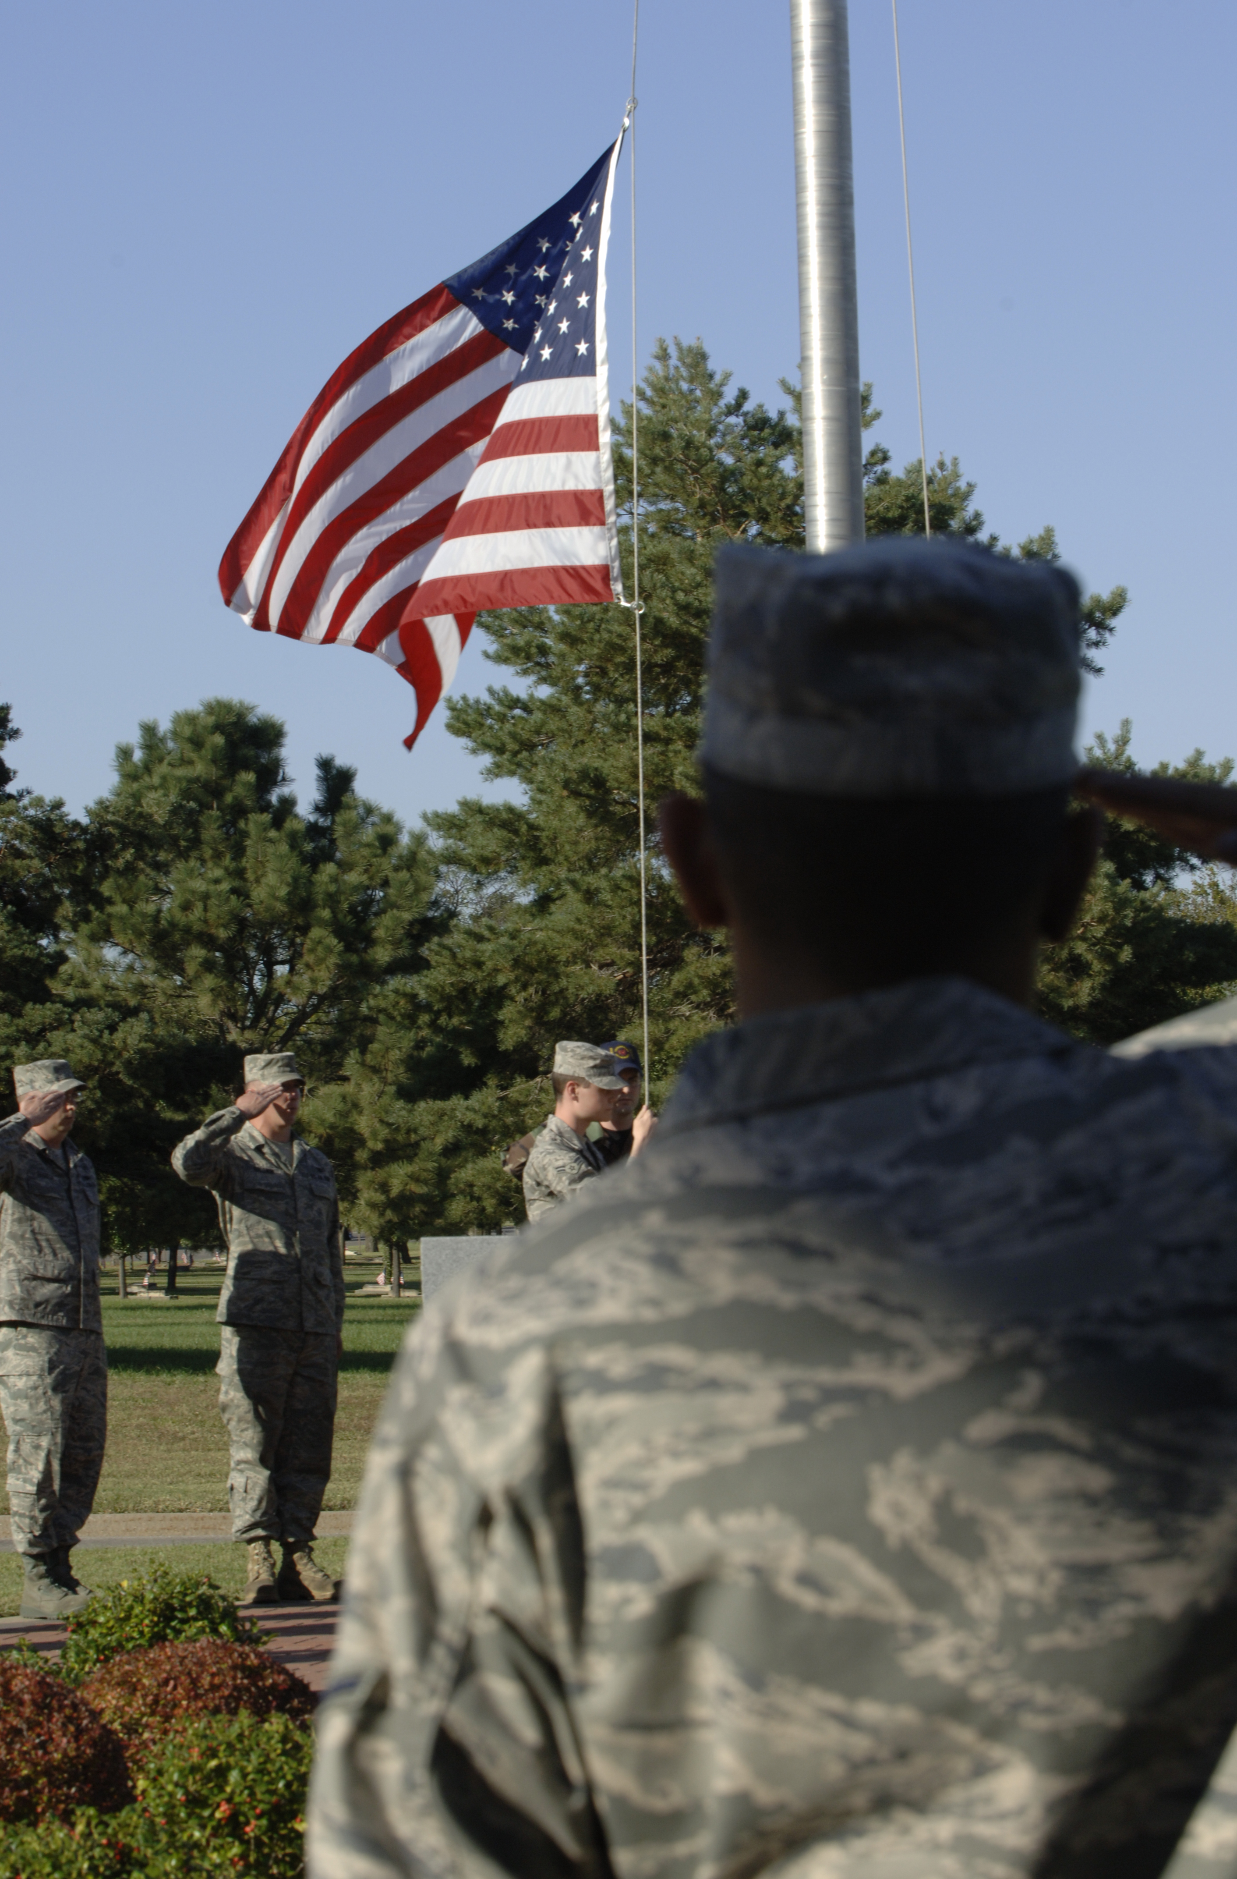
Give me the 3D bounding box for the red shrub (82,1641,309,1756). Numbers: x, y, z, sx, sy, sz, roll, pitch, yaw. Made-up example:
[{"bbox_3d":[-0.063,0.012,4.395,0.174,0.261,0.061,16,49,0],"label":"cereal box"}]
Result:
[{"bbox_3d":[-0.918,1.738,13.800,0.570,0.410,0.550,-2,-2,0],"label":"red shrub"}]

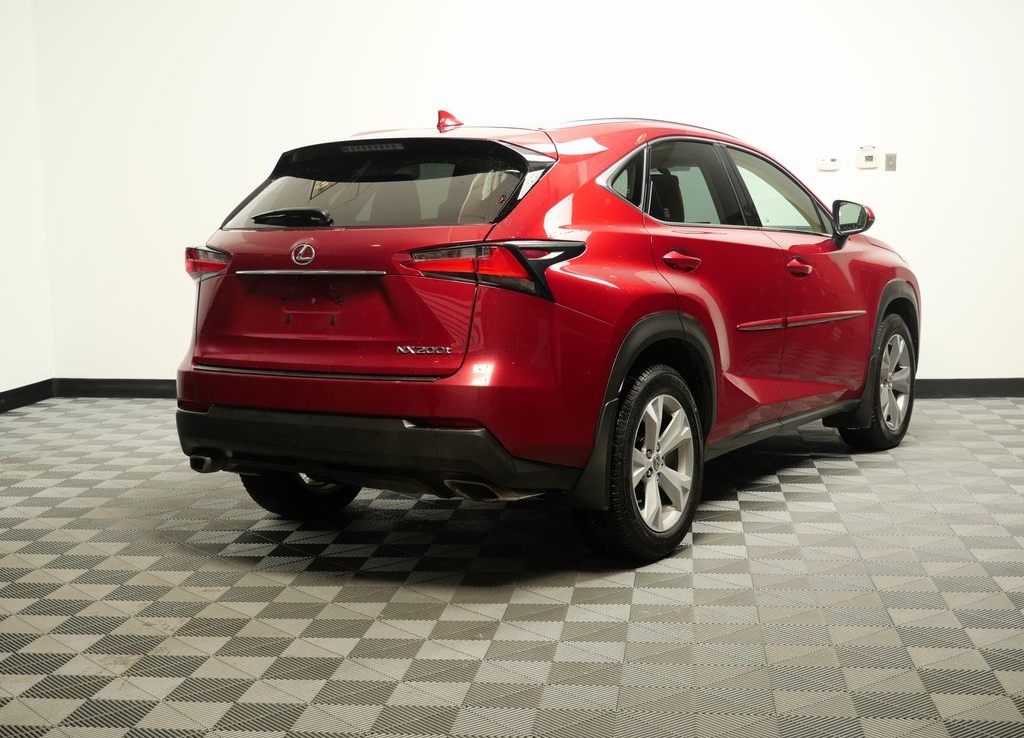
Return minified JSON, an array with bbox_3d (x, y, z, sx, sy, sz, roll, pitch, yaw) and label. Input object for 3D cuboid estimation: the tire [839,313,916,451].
[{"bbox_3d":[1.935,0.068,6.930,0.230,0.715,0.715,3,7,34],"label":"tire"}]

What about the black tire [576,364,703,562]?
[{"bbox_3d":[0.458,0.333,4.734,0.230,0.715,0.715,3,7,34],"label":"black tire"}]

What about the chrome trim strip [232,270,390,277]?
[{"bbox_3d":[-0.680,-0.317,4.317,0.665,0.022,0.030,2,7,33],"label":"chrome trim strip"}]

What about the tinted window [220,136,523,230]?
[{"bbox_3d":[-0.518,-0.621,4.609,1.240,0.418,0.110,3,-34,34],"label":"tinted window"}]

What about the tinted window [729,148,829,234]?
[{"bbox_3d":[1.213,-0.790,5.878,0.060,0.404,0.950,-23,-7,34],"label":"tinted window"}]

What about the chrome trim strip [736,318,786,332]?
[{"bbox_3d":[1.008,-0.174,5.261,0.030,0.042,0.480,2,7,33],"label":"chrome trim strip"}]

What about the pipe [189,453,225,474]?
[{"bbox_3d":[-1.134,0.348,4.868,0.135,0.068,0.160,3,7,34],"label":"pipe"}]

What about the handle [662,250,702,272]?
[{"bbox_3d":[0.612,-0.390,4.655,0.052,0.070,0.230,2,7,33],"label":"handle"}]

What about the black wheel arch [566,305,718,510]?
[{"bbox_3d":[0.448,0.115,4.550,0.190,0.620,0.950,2,7,33],"label":"black wheel arch"}]

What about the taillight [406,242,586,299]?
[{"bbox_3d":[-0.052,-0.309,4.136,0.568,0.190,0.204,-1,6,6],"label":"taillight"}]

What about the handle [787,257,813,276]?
[{"bbox_3d":[1.243,-0.435,5.606,0.052,0.072,0.225,2,7,33],"label":"handle"}]

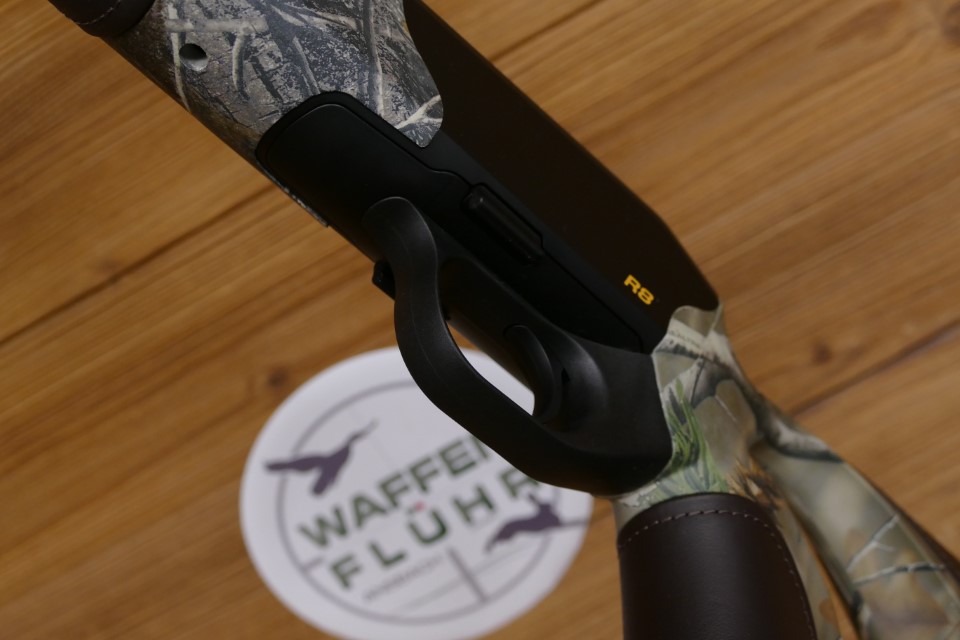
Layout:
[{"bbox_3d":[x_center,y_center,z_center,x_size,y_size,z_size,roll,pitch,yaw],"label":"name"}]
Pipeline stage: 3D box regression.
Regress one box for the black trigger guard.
[{"bbox_3d":[0.009,0.012,0.320,0.108,0.043,0.029,40,133,-14],"label":"black trigger guard"}]

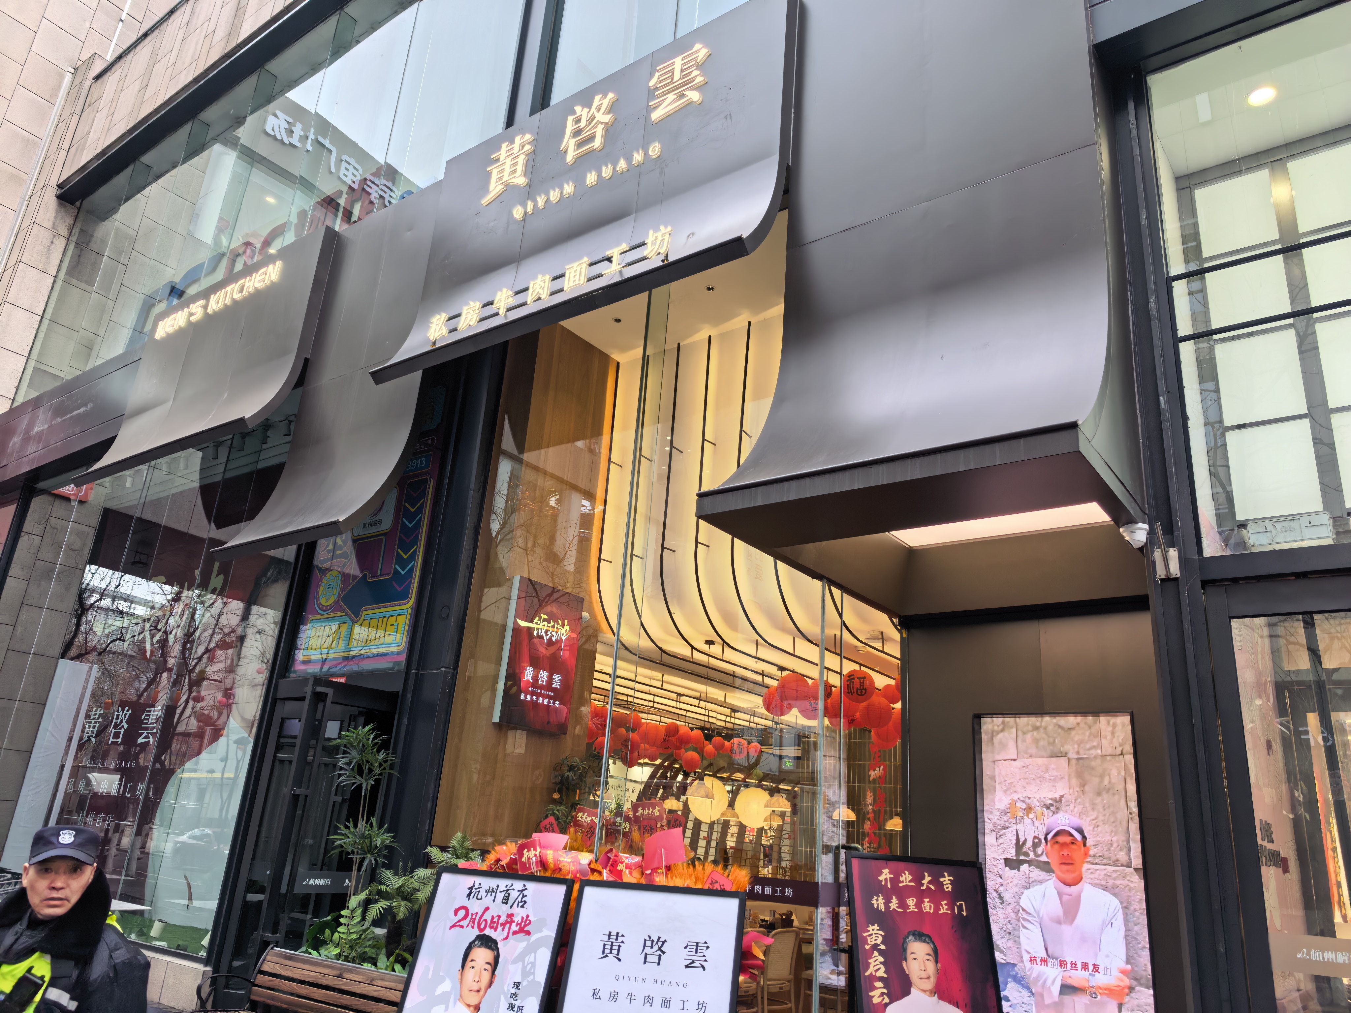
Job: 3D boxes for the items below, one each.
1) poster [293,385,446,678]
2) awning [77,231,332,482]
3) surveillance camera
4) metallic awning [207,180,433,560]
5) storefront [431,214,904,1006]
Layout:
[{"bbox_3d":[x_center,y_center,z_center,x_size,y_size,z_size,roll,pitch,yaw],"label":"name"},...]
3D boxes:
[{"bbox_3d":[-3.087,0.189,9.521,1.850,2.960,0.080,-10,-24,35],"label":"poster"},{"bbox_3d":[-5.455,-1.626,10.732,3.825,2.530,0.550,-10,-24,36],"label":"awning"},{"bbox_3d":[2.199,0.142,4.477,0.125,0.105,0.125,19,-24,-36],"label":"surveillance camera"},{"bbox_3d":[-3.148,-1.384,8.853,1.989,3.835,0.620,-10,-24,36],"label":"metallic awning"},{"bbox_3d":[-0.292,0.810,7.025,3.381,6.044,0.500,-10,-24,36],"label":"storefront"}]

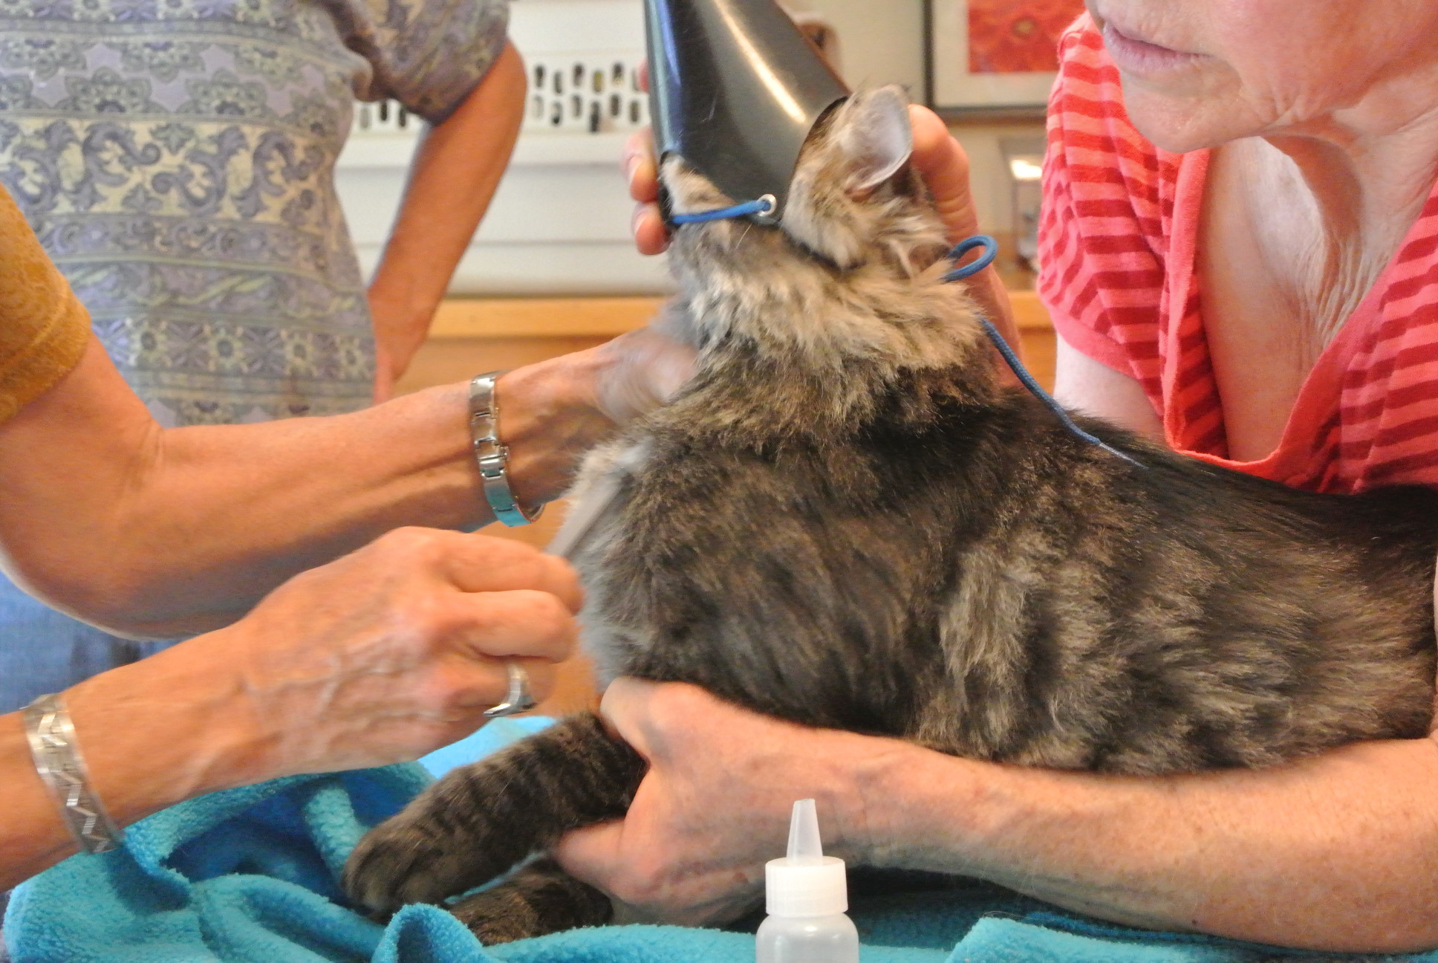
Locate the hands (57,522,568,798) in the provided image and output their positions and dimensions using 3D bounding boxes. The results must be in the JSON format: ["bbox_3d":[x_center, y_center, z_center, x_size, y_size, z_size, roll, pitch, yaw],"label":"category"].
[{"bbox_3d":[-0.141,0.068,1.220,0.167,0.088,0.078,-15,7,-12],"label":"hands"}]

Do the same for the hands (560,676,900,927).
[{"bbox_3d":[0.002,0.126,1.270,0.130,0.092,0.085,-3,3,12],"label":"hands"}]

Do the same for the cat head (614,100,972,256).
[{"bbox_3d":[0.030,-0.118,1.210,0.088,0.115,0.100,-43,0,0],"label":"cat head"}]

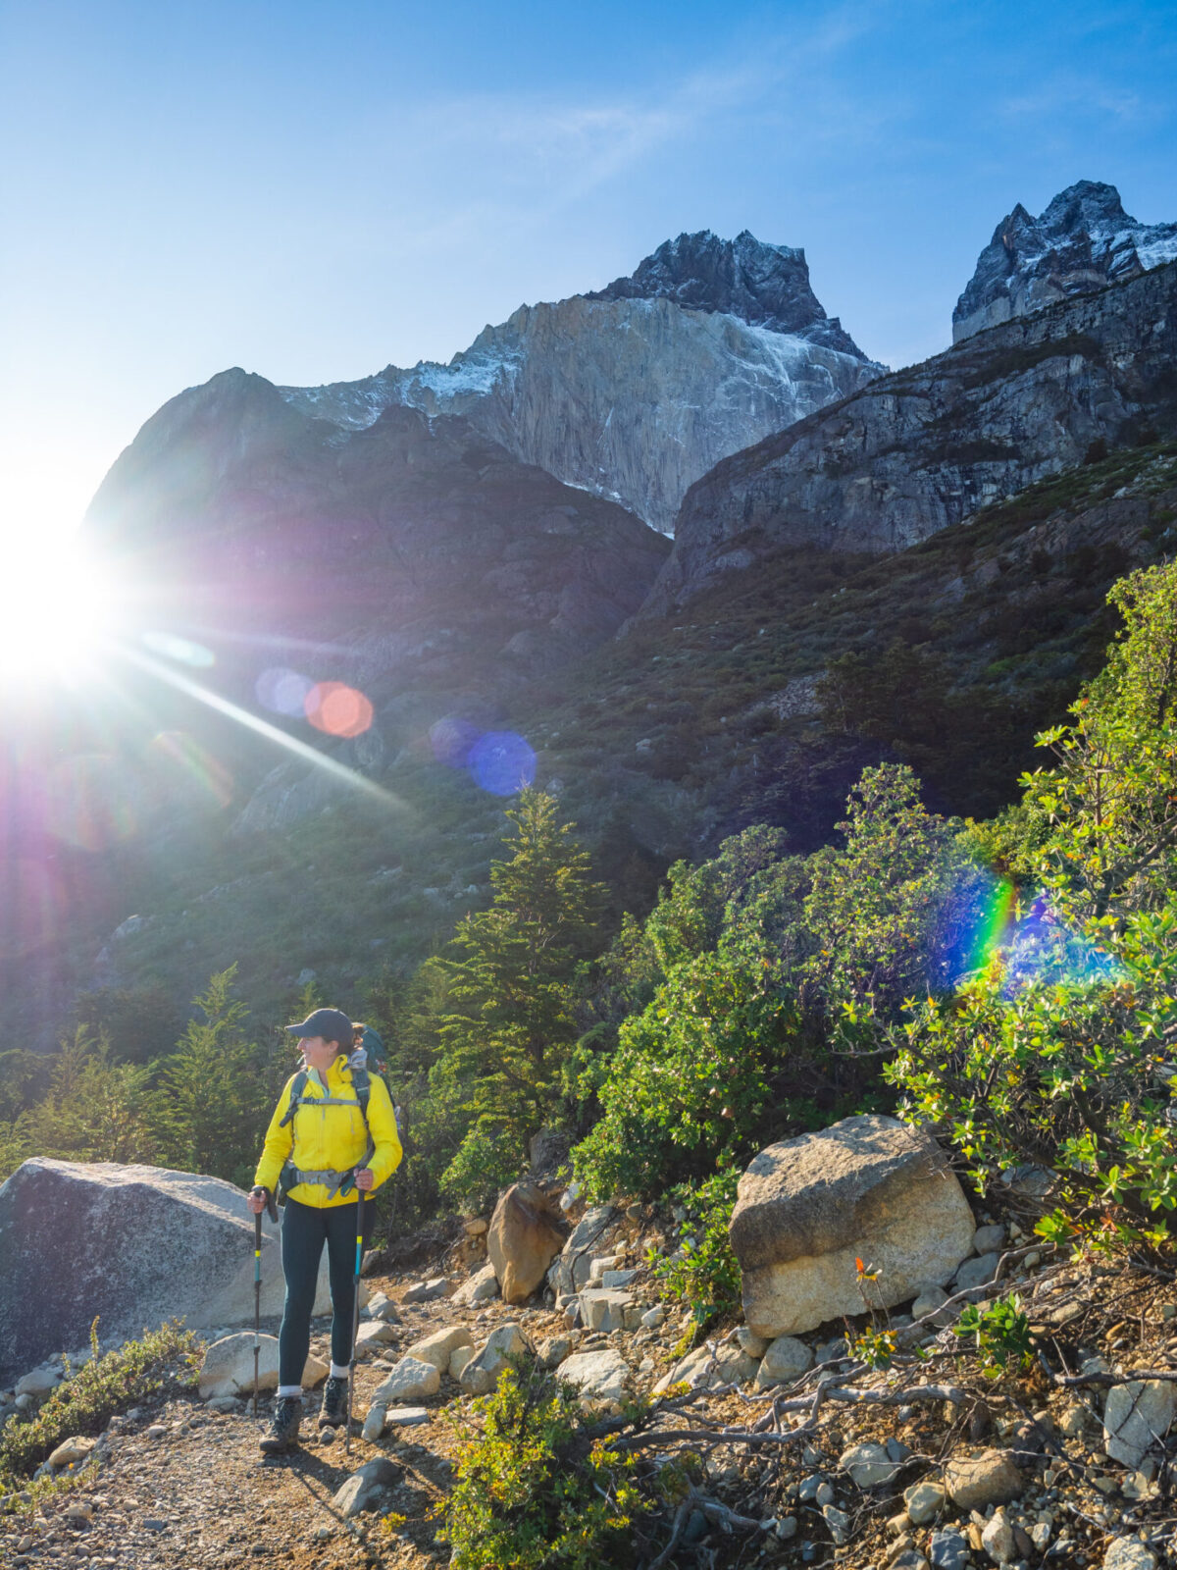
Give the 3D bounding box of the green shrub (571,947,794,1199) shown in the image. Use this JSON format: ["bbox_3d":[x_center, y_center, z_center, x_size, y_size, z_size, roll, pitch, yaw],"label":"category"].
[{"bbox_3d":[0.672,2.031,7.747,1.549,1.732,1.549,-1,-12,5],"label":"green shrub"}]

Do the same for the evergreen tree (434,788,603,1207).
[{"bbox_3d":[-0.624,1.829,9.732,1.522,3.681,1.522,1,-12,-4],"label":"evergreen tree"}]

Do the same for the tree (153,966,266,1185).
[{"bbox_3d":[-3.880,3.019,11.115,1.246,2.315,1.246,4,-13,-18],"label":"tree"}]

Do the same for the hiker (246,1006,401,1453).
[{"bbox_3d":[-1.117,1.826,4.659,0.600,1.720,0.600,-3,-12,13],"label":"hiker"}]

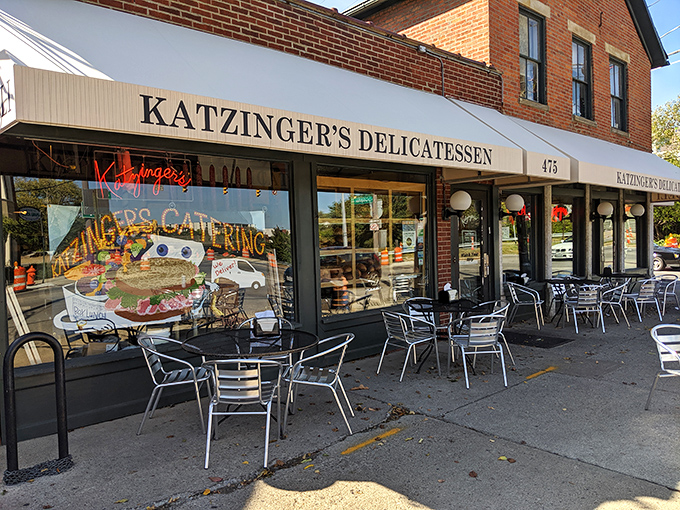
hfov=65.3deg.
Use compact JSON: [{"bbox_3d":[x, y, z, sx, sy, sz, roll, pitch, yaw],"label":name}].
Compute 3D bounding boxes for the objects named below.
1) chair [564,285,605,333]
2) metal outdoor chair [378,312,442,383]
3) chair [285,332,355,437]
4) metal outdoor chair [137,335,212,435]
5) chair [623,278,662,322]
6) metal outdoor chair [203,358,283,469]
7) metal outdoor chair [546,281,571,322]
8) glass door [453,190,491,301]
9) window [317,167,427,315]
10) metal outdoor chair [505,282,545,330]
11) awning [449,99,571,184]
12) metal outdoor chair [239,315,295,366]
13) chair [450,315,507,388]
[{"bbox_3d":[3.976,0.863,8.612,0.560,0.730,0.575,-2,2,6],"label":"chair"},{"bbox_3d":[0.733,0.943,5.806,0.560,0.730,0.540,-3,2,-31],"label":"metal outdoor chair"},{"bbox_3d":[-0.161,1.017,4.307,0.560,0.730,0.540,-2,2,4],"label":"chair"},{"bbox_3d":[-1.376,1.052,4.427,0.560,0.730,0.540,-2,2,-7],"label":"metal outdoor chair"},{"bbox_3d":[5.481,0.810,9.644,0.560,0.730,0.575,-2,2,-5],"label":"chair"},{"bbox_3d":[-0.704,1.073,3.860,0.560,0.730,0.575,-2,2,-1],"label":"metal outdoor chair"},{"bbox_3d":[3.890,0.742,9.118,0.540,0.730,0.560,-3,2,-24],"label":"metal outdoor chair"},{"bbox_3d":[2.133,0.076,8.568,1.000,2.220,0.080,-4,3,-42],"label":"glass door"},{"bbox_3d":[0.500,-0.208,6.910,2.030,1.820,0.100,-3,2,-43],"label":"window"},{"bbox_3d":[3.188,0.858,9.144,0.575,0.730,0.560,-1,2,28],"label":"metal outdoor chair"},{"bbox_3d":[2.558,-1.759,8.015,1.290,1.300,1.270,-4,3,-42],"label":"awning"},{"bbox_3d":[-0.709,1.009,5.167,0.540,0.730,0.560,-2,2,-2],"label":"metal outdoor chair"},{"bbox_3d":[1.494,0.986,5.708,0.560,0.730,0.575,-2,2,-4],"label":"chair"}]

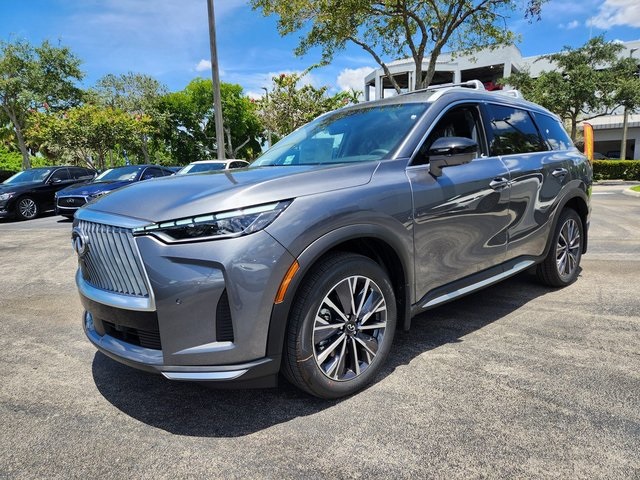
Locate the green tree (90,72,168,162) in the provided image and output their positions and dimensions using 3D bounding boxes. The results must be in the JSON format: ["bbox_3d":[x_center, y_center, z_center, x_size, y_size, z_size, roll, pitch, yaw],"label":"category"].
[{"bbox_3d":[-10.557,-5.855,24.572,4.628,7.008,4.397,-6,10,-22],"label":"green tree"}]

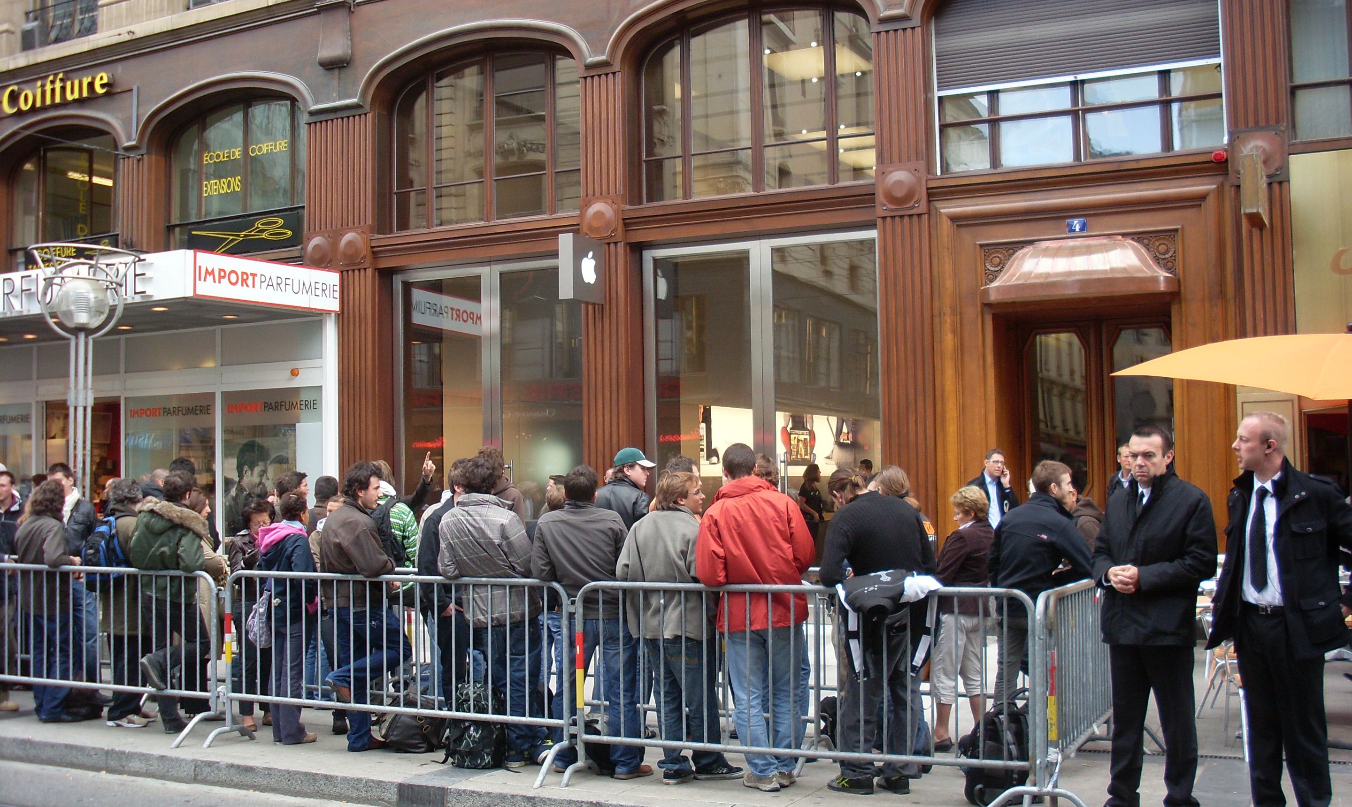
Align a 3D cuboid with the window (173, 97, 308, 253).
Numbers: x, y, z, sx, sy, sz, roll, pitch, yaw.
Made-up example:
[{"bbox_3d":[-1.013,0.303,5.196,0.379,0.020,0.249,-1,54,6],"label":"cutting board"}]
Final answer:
[{"bbox_3d":[-5.899,-3.078,20.274,2.900,2.200,0.200,-3,-5,29],"label":"window"}]

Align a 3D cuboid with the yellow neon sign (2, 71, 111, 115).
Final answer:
[{"bbox_3d":[-8.958,-4.527,21.498,2.300,0.450,0.130,-3,-5,29],"label":"yellow neon sign"}]

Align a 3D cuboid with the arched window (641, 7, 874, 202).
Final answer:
[{"bbox_3d":[0.930,-3.462,16.969,2.900,2.170,0.200,-3,-5,23],"label":"arched window"}]

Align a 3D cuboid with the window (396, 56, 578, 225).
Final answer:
[{"bbox_3d":[-2.322,-3.306,18.439,2.900,2.170,0.200,-3,-5,25],"label":"window"}]

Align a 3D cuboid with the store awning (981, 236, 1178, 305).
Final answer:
[{"bbox_3d":[4.027,-1.369,14.836,1.890,0.690,0.500,-3,-4,22],"label":"store awning"}]

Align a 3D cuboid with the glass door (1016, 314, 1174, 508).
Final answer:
[{"bbox_3d":[4.525,0.703,15.847,1.720,3.200,0.100,-3,-4,22],"label":"glass door"}]

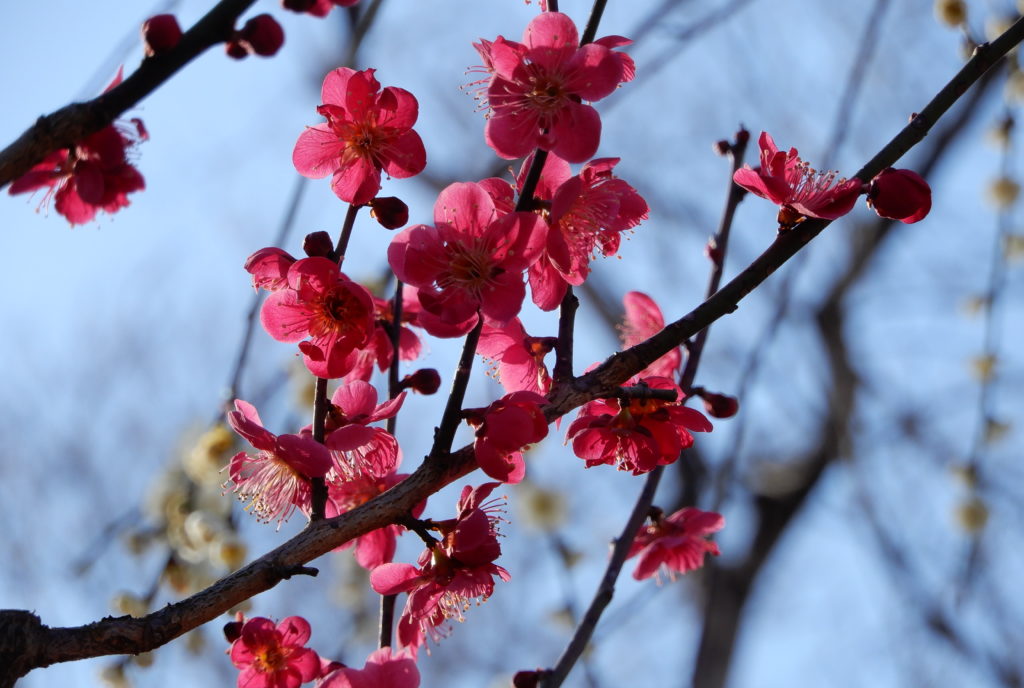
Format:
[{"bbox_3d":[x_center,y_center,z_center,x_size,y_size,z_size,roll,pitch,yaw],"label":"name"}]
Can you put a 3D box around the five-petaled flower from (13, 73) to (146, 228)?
[{"bbox_3d":[-0.079,-0.035,1.340,0.025,0.027,0.020,-7,-34,21],"label":"five-petaled flower"}]

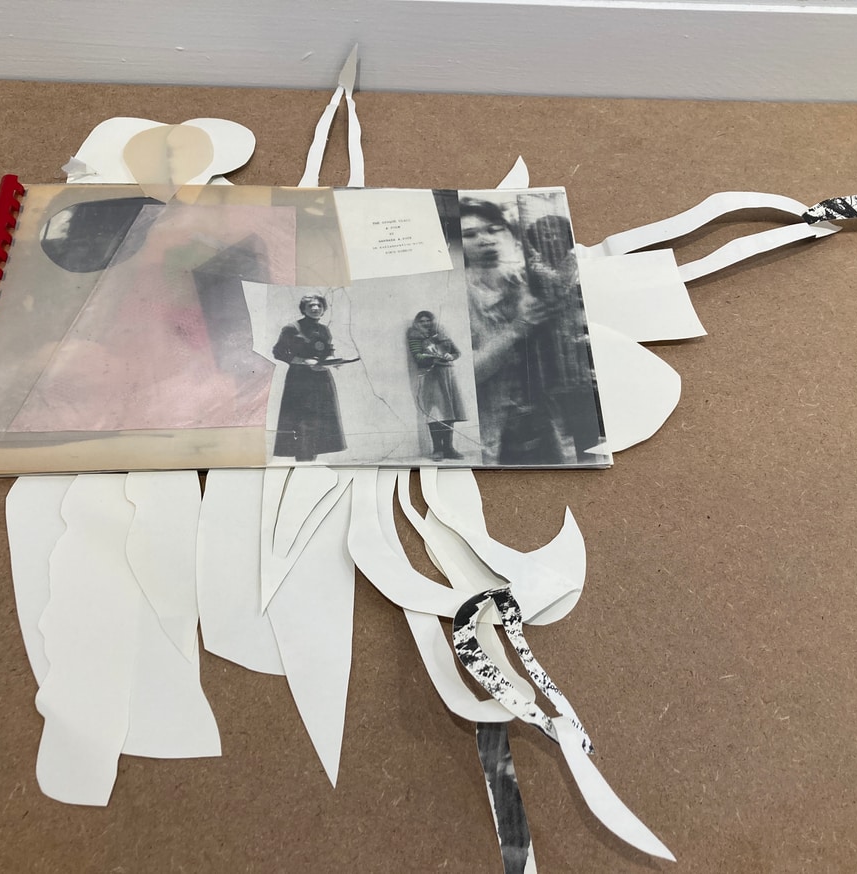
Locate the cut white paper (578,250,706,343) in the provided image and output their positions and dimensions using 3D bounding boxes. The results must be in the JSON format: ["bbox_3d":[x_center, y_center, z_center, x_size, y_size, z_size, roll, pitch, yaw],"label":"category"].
[{"bbox_3d":[0.129,-0.087,0.584,0.066,0.006,0.074,-4,58,-5],"label":"cut white paper"}]

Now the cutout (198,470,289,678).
[{"bbox_3d":[-0.095,0.066,0.476,0.045,0.004,0.115,-3,58,-5],"label":"cutout"}]

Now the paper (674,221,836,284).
[{"bbox_3d":[0.213,-0.123,0.608,0.120,0.010,0.017,-18,60,-14],"label":"paper"}]

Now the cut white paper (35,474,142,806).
[{"bbox_3d":[-0.165,0.092,0.456,0.044,0.005,0.171,-7,58,-7],"label":"cut white paper"}]

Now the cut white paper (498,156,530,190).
[{"bbox_3d":[0.057,-0.180,0.641,0.023,0.004,0.033,0,57,-3],"label":"cut white paper"}]

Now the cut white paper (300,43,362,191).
[{"bbox_3d":[-0.066,-0.219,0.641,0.044,0.036,0.107,-1,57,-3],"label":"cut white paper"}]

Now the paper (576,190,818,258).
[{"bbox_3d":[0.173,-0.140,0.615,0.161,0.013,0.029,-12,59,-10],"label":"paper"}]

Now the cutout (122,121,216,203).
[{"bbox_3d":[-0.175,-0.183,0.630,0.060,0.005,0.077,0,57,-3],"label":"cutout"}]

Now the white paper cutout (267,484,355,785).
[{"bbox_3d":[-0.059,0.089,0.463,0.042,0.004,0.159,0,57,-3],"label":"white paper cutout"}]

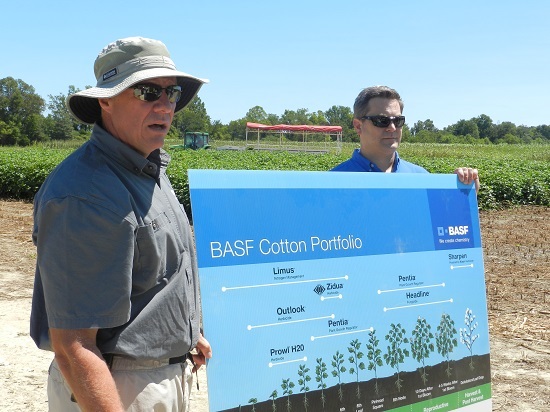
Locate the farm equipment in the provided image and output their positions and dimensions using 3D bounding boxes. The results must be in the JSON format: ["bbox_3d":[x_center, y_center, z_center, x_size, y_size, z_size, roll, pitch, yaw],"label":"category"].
[{"bbox_3d":[-6.972,-4.843,61.000,4.000,2.750,2.100,-1,5,-22],"label":"farm equipment"}]

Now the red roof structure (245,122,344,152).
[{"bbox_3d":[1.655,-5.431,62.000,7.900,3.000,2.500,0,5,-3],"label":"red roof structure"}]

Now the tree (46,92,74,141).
[{"bbox_3d":[-32.806,-12.724,112.000,4.700,9.600,4.700,1,5,0],"label":"tree"}]

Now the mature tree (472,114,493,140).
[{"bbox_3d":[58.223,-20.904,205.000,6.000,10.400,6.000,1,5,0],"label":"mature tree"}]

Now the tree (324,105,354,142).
[{"bbox_3d":[14.832,-18.166,168.000,7.000,10.800,7.000,1,5,0],"label":"tree"}]

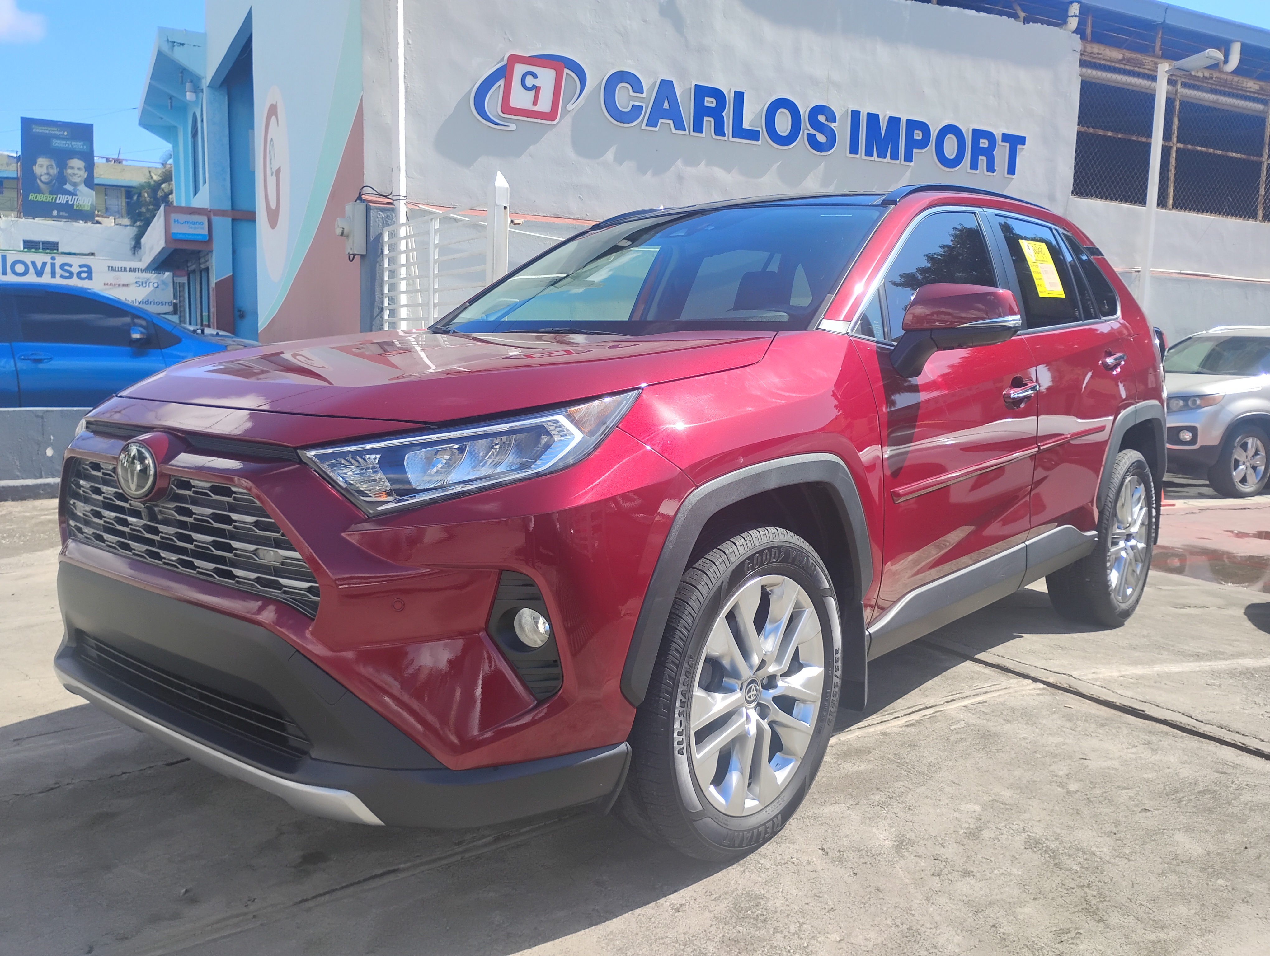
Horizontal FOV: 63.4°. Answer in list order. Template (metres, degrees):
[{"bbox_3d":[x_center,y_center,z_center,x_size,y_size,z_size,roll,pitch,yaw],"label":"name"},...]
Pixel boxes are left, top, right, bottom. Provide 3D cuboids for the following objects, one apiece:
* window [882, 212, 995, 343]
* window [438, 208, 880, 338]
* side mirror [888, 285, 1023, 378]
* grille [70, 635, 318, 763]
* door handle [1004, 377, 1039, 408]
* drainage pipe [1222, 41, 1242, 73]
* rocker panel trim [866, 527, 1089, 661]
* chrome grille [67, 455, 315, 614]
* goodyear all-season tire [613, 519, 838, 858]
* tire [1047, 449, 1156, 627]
[{"bbox_3d":[0.878,-0.610,2.979,0.050,0.460,0.900,-25,-12,40],"label":"window"},{"bbox_3d":[0.049,-0.651,3.202,1.450,0.100,0.890,7,41,40],"label":"window"},{"bbox_3d":[0.815,-0.377,2.620,0.235,0.240,0.260,7,9,40],"label":"side mirror"},{"bbox_3d":[-0.962,0.433,2.171,1.010,0.100,0.110,7,9,40],"label":"grille"},{"bbox_3d":[1.187,-0.261,3.153,0.070,0.090,0.230,7,9,40],"label":"door handle"},{"bbox_3d":[6.845,-4.831,11.800,0.130,0.340,0.240,-2,7,-26],"label":"drainage pipe"},{"bbox_3d":[1.142,0.325,3.287,0.120,0.230,1.800,7,9,40],"label":"rocker panel trim"},{"bbox_3d":[-0.976,0.084,2.107,1.130,0.260,0.120,7,9,40],"label":"chrome grille"},{"bbox_3d":[0.195,0.456,2.303,0.245,0.735,0.740,7,9,40],"label":"goodyear all-season tire"},{"bbox_3d":[1.957,0.244,4.325,0.245,0.735,0.740,7,9,40],"label":"tire"}]

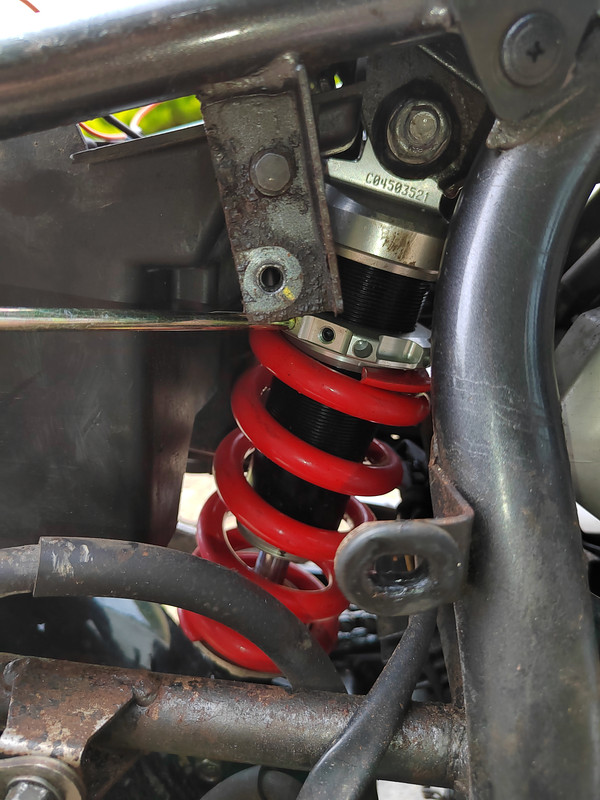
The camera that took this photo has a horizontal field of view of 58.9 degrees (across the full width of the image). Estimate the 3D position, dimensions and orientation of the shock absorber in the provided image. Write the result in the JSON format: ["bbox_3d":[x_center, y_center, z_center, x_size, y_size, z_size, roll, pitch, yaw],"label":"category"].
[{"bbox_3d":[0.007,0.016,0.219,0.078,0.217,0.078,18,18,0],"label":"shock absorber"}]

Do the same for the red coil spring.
[{"bbox_3d":[0.001,0.035,0.226,0.076,0.129,0.076,18,18,0],"label":"red coil spring"}]

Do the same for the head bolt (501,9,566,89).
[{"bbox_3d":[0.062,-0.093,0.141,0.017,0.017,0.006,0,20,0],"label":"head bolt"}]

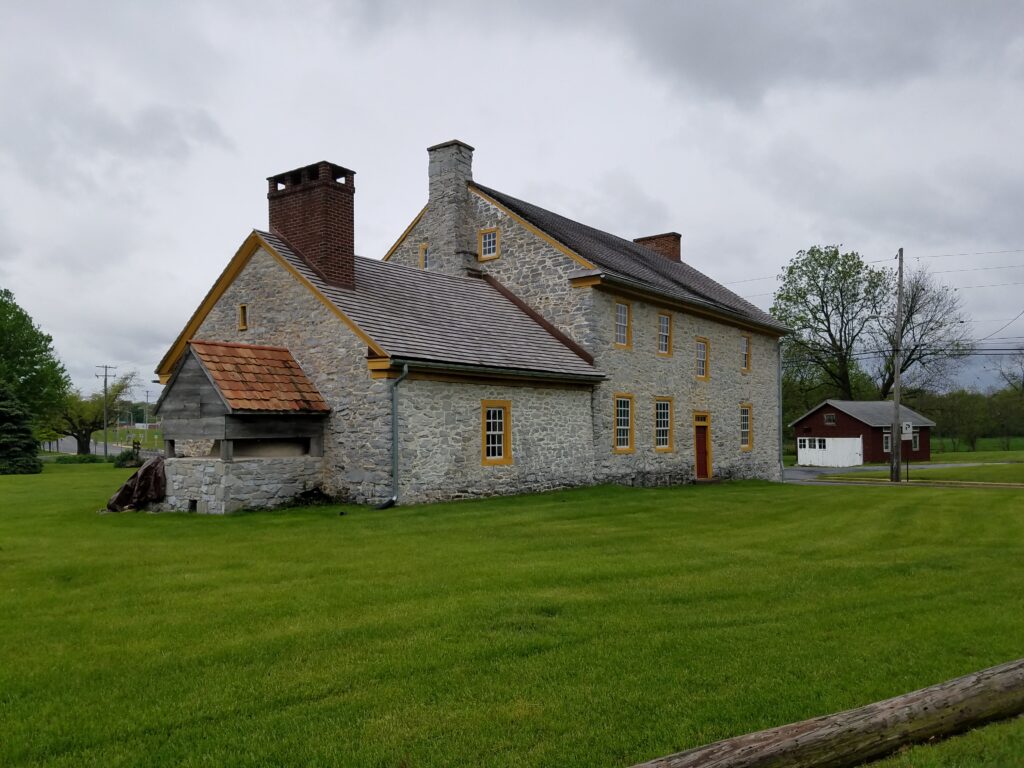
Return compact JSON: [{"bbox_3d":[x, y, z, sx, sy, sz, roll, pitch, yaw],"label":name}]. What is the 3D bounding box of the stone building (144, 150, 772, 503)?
[{"bbox_3d":[-0.058,-1.934,26.874,10.950,11.050,25.400,-3,-5,38],"label":"stone building"}]

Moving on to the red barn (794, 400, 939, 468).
[{"bbox_3d":[27.041,3.778,60.083,8.200,4.750,7.500,2,-5,-32],"label":"red barn"}]

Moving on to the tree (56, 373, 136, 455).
[{"bbox_3d":[-48.622,3.452,90.000,9.000,9.600,8.600,2,-4,-28],"label":"tree"}]

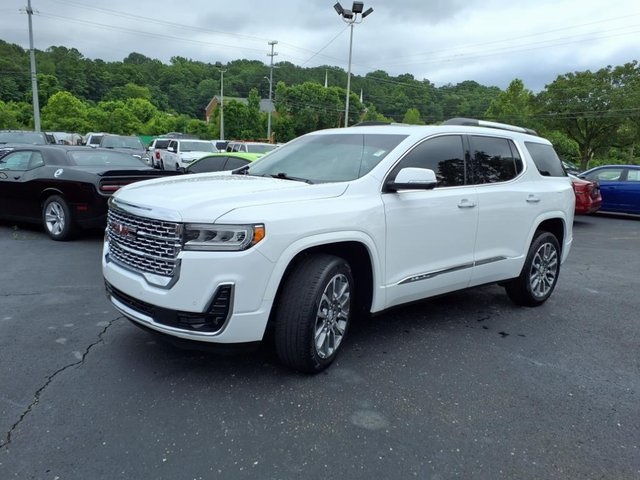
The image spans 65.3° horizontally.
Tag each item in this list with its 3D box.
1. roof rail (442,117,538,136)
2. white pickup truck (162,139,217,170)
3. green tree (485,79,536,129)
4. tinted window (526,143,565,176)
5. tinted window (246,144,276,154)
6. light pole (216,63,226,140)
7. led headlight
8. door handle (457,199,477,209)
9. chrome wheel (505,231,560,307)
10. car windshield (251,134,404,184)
[{"bbox_3d":[1.624,-1.036,4.637,1.580,0.085,0.060,-5,12,-40],"label":"roof rail"},{"bbox_3d":[-5.747,-3.553,22.558,2.050,1.930,5.800,-2,12,-27],"label":"white pickup truck"},{"bbox_3d":[22.039,-13.562,58.943,6.500,10.590,6.500,3,10,0],"label":"green tree"},{"bbox_3d":[2.221,-0.783,4.877,0.700,0.325,0.070,-4,-10,-42],"label":"tinted window"},{"bbox_3d":[-2.067,-3.315,18.594,1.450,0.450,0.600,-2,11,-24],"label":"tinted window"},{"bbox_3d":[-7.996,-9.733,40.267,0.850,8.800,0.700,2,9,0],"label":"light pole"},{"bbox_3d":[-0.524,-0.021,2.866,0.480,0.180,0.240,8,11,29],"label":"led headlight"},{"bbox_3d":[1.128,-0.279,3.843,0.215,0.056,0.055,-5,12,-40],"label":"door handle"},{"bbox_3d":[2.180,0.284,5.060,0.760,0.760,0.250,-5,12,-40],"label":"chrome wheel"},{"bbox_3d":[-0.049,-0.700,4.032,0.920,0.440,1.420,-5,12,-40],"label":"car windshield"}]

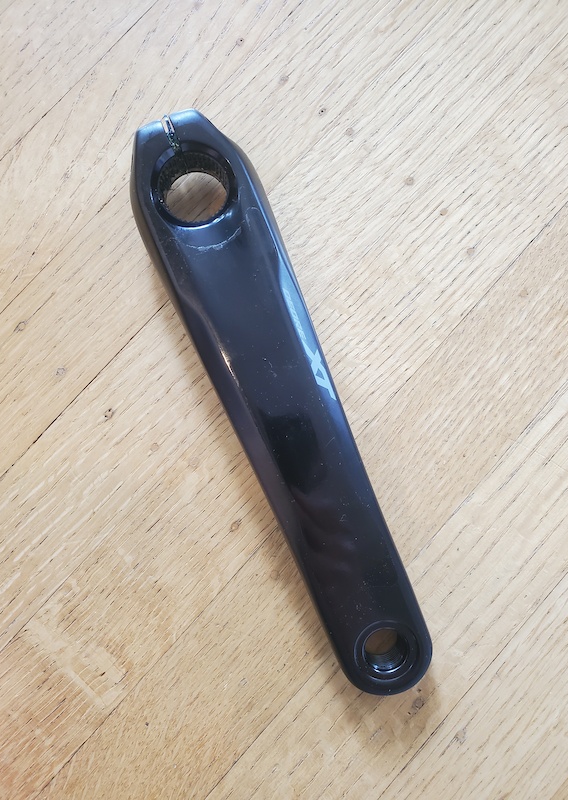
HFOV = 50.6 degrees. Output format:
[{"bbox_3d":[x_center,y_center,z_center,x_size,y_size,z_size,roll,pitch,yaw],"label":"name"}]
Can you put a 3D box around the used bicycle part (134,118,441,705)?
[{"bbox_3d":[0.001,0.001,0.215,0.045,0.028,0.210,-23,88,-2],"label":"used bicycle part"}]

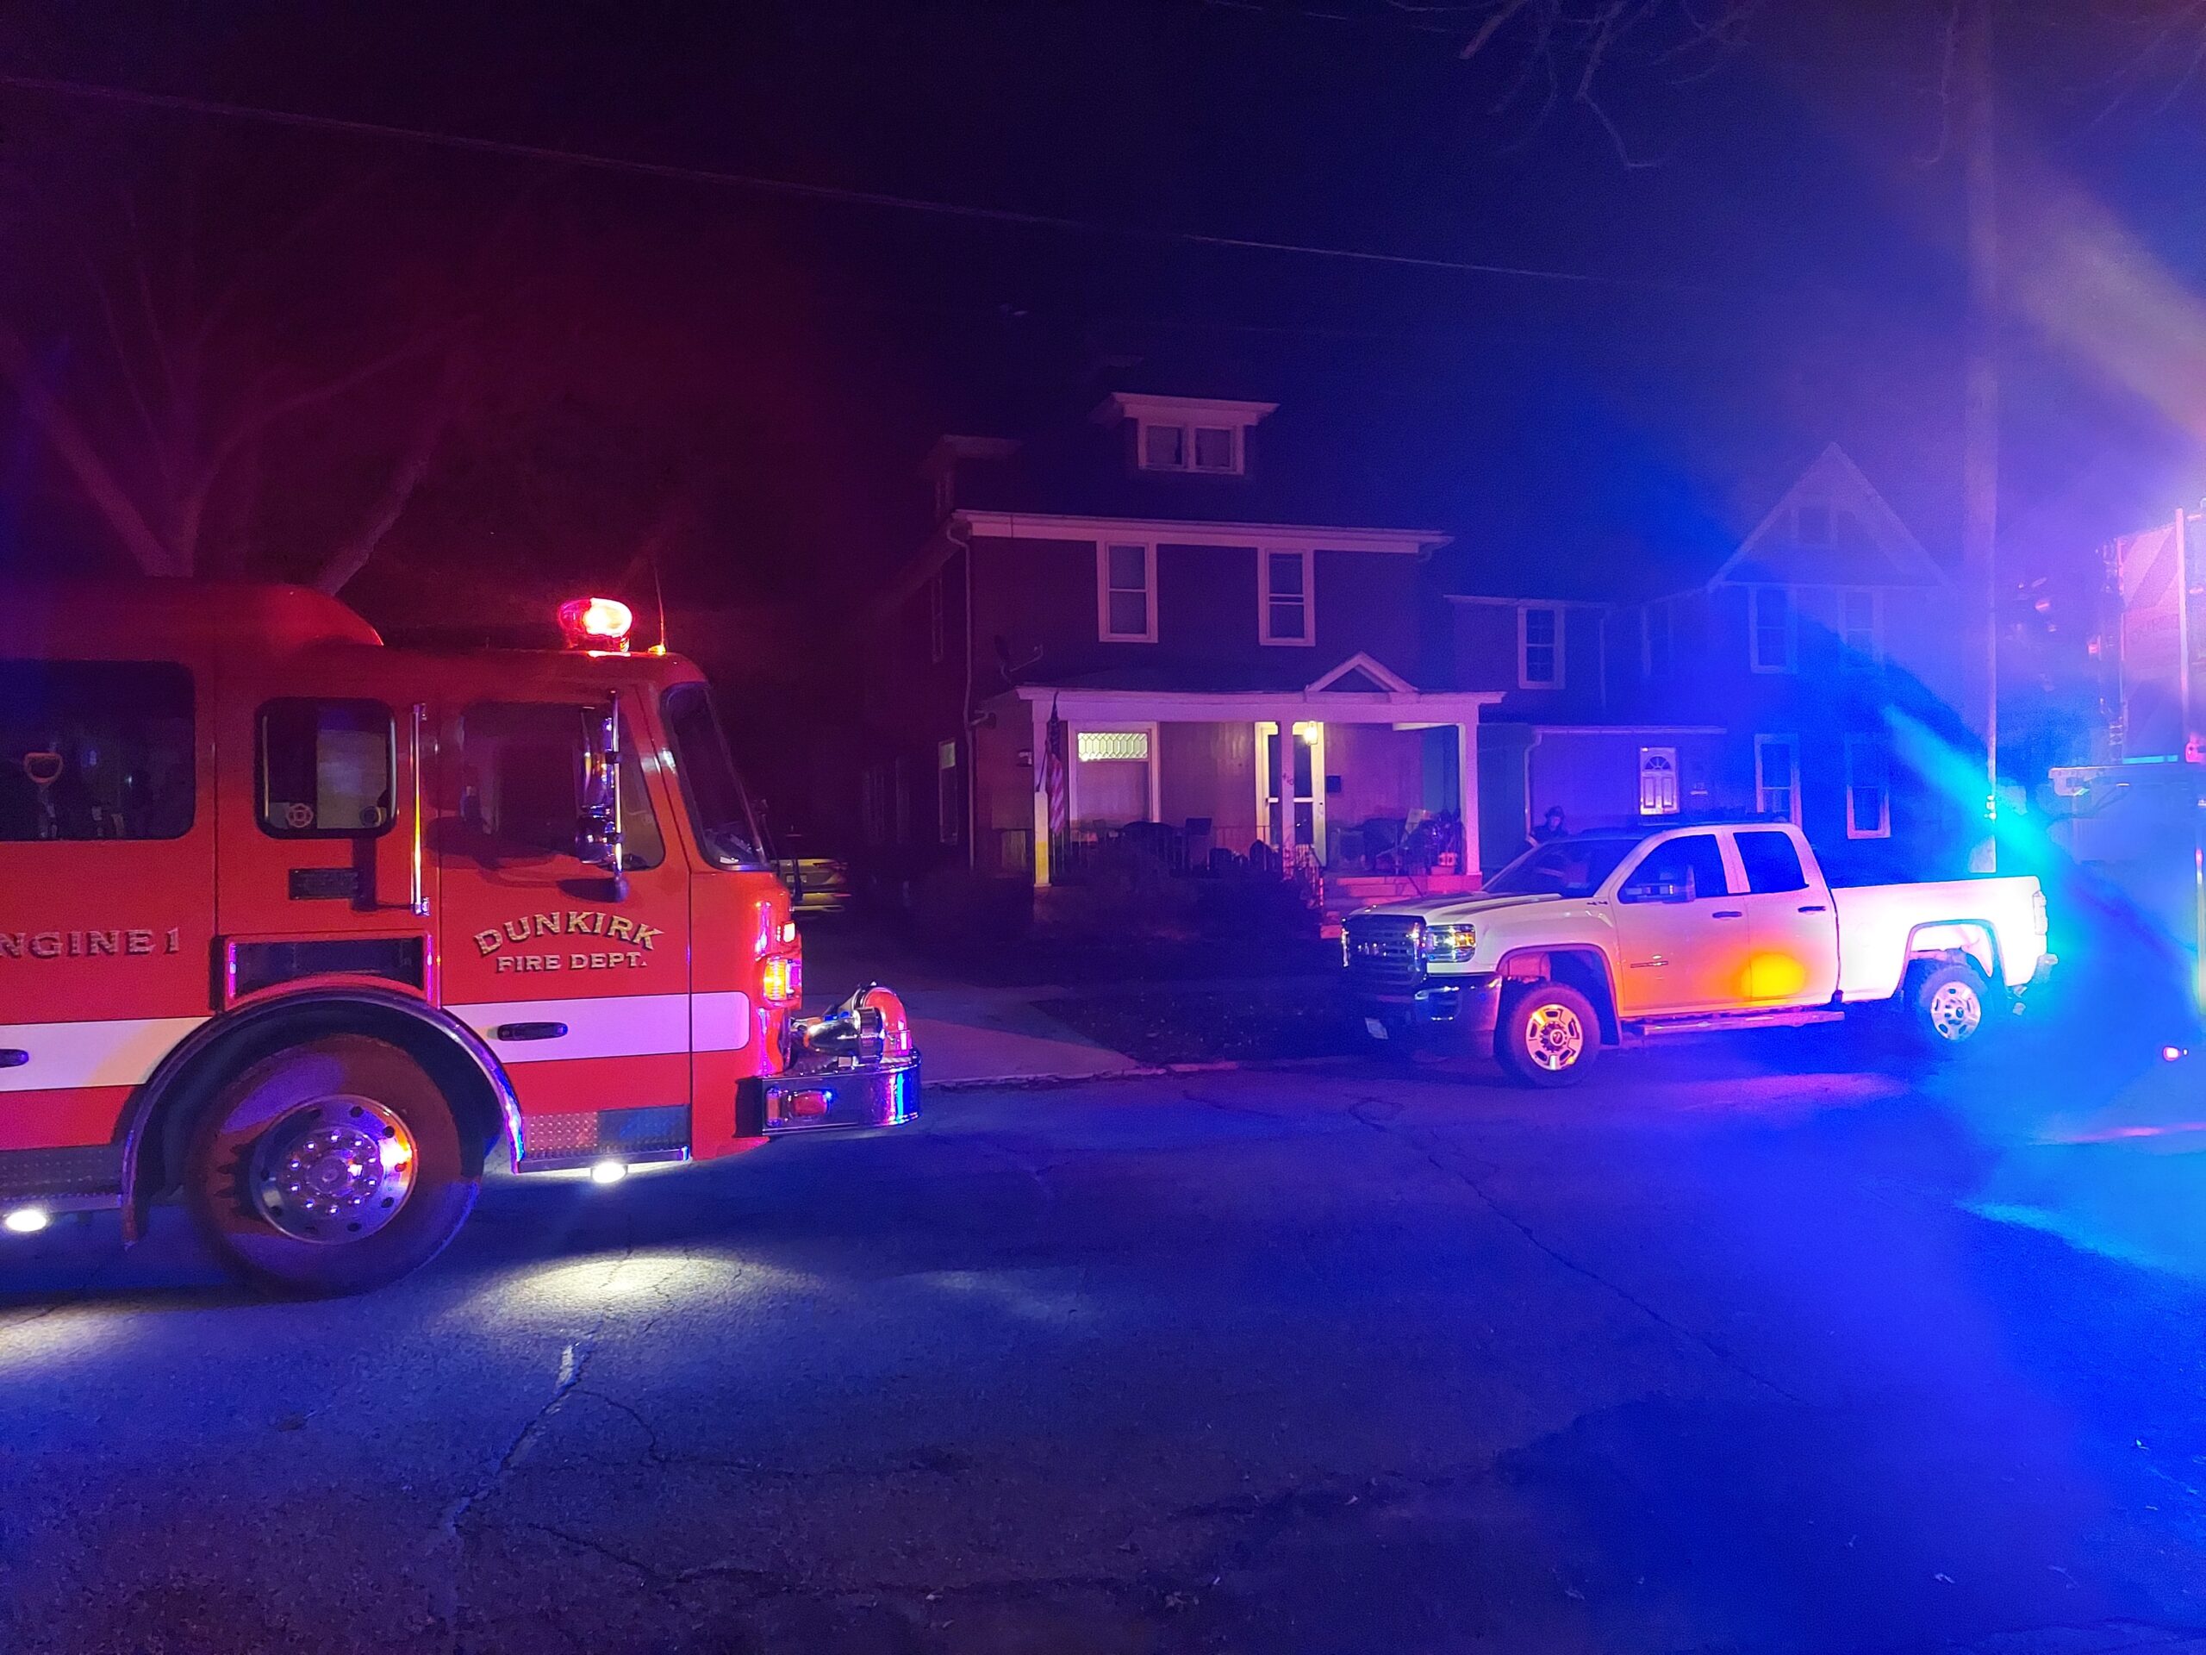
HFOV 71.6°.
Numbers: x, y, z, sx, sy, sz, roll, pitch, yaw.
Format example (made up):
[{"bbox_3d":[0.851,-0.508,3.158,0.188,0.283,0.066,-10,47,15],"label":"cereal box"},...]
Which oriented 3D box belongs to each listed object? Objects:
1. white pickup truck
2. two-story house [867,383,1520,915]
[{"bbox_3d":[4.942,0.951,12.866,5.840,1.970,2.080,-1,0,-17],"label":"white pickup truck"},{"bbox_3d":[0.530,-2.984,26.252,7.918,9.191,12.006,-1,0,-16],"label":"two-story house"}]

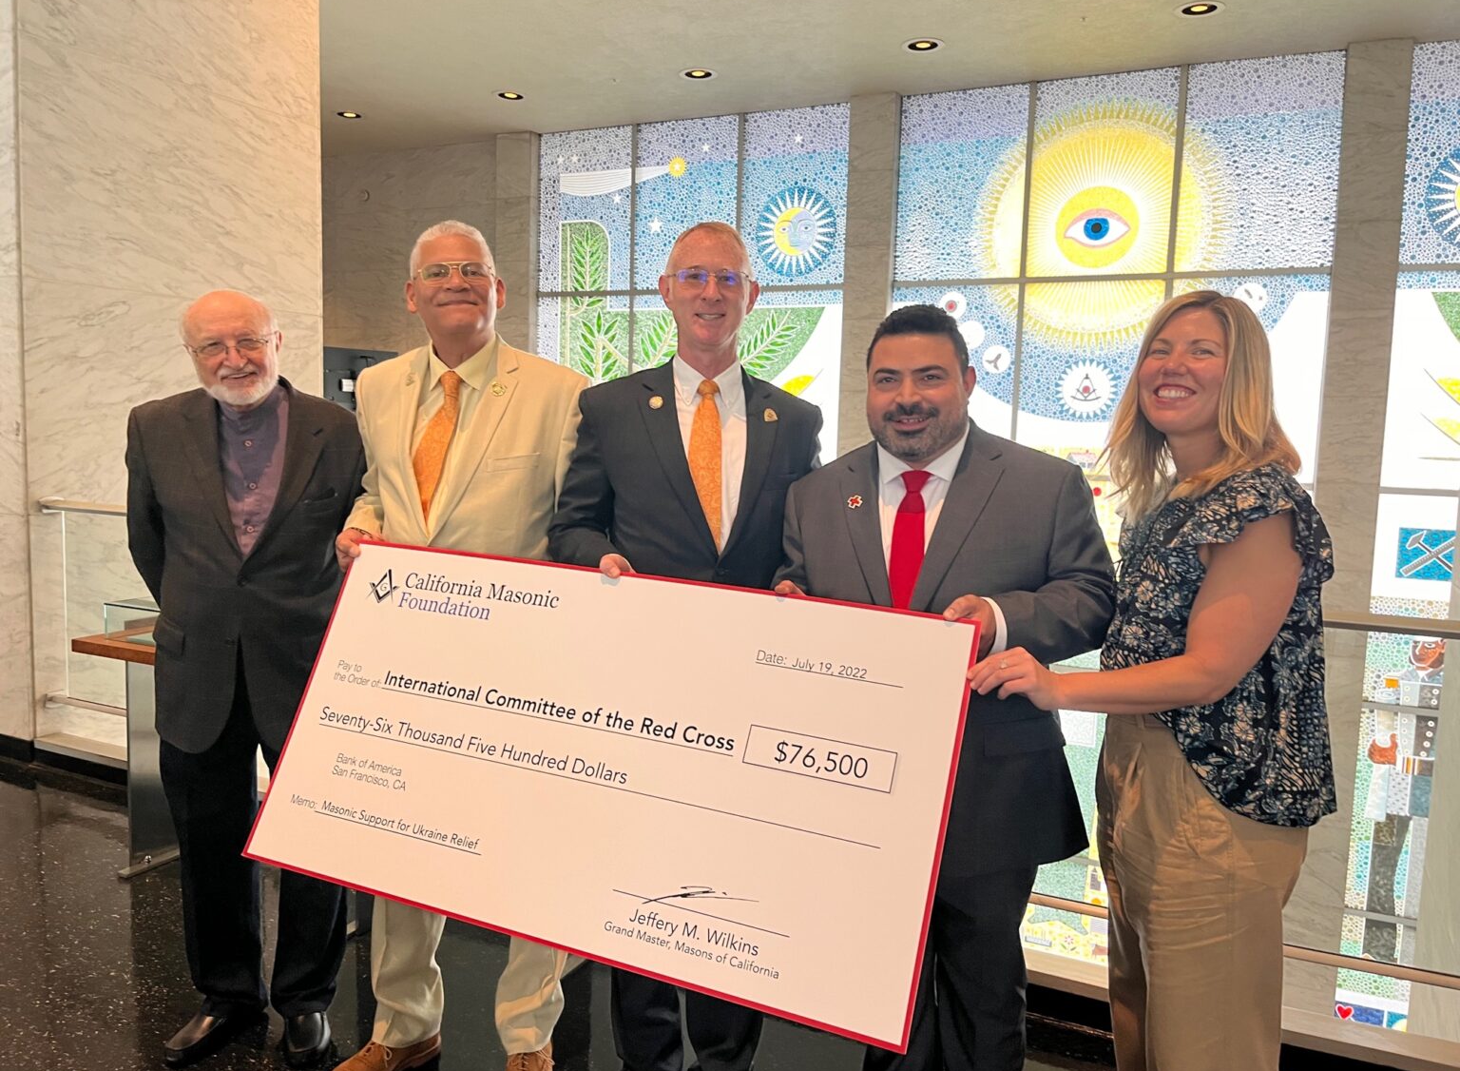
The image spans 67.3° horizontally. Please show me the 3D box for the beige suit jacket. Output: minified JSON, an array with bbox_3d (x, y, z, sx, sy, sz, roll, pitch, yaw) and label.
[{"bbox_3d":[-0.513,-0.019,2.223,0.510,0.750,0.340,2,5,9],"label":"beige suit jacket"}]

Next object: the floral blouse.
[{"bbox_3d":[0.735,0.161,1.650,0.310,0.550,0.410,-1,6,-24],"label":"floral blouse"}]

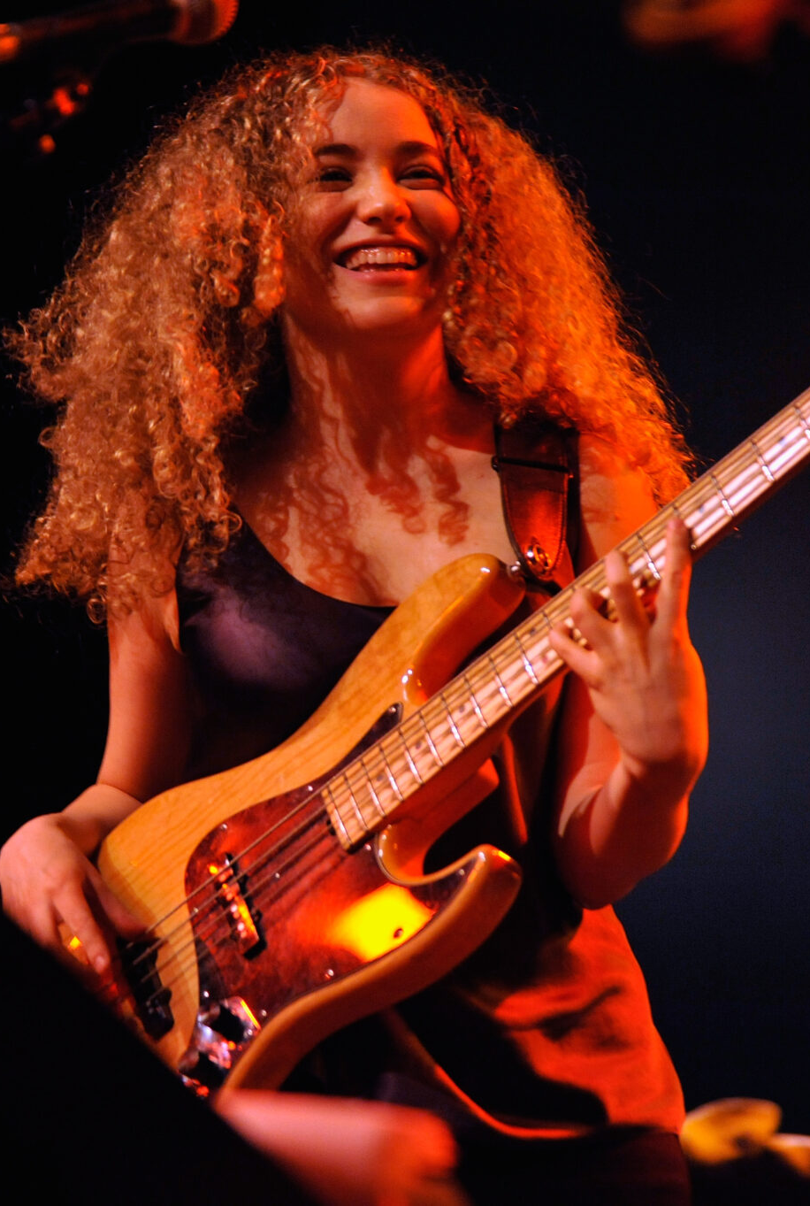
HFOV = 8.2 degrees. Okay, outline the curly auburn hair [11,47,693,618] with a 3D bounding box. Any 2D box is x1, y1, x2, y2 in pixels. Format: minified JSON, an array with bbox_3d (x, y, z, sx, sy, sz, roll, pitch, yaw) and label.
[{"bbox_3d":[-0.038,-0.196,4.090,0.470,0.400,0.330,1,-8,-9],"label":"curly auburn hair"}]

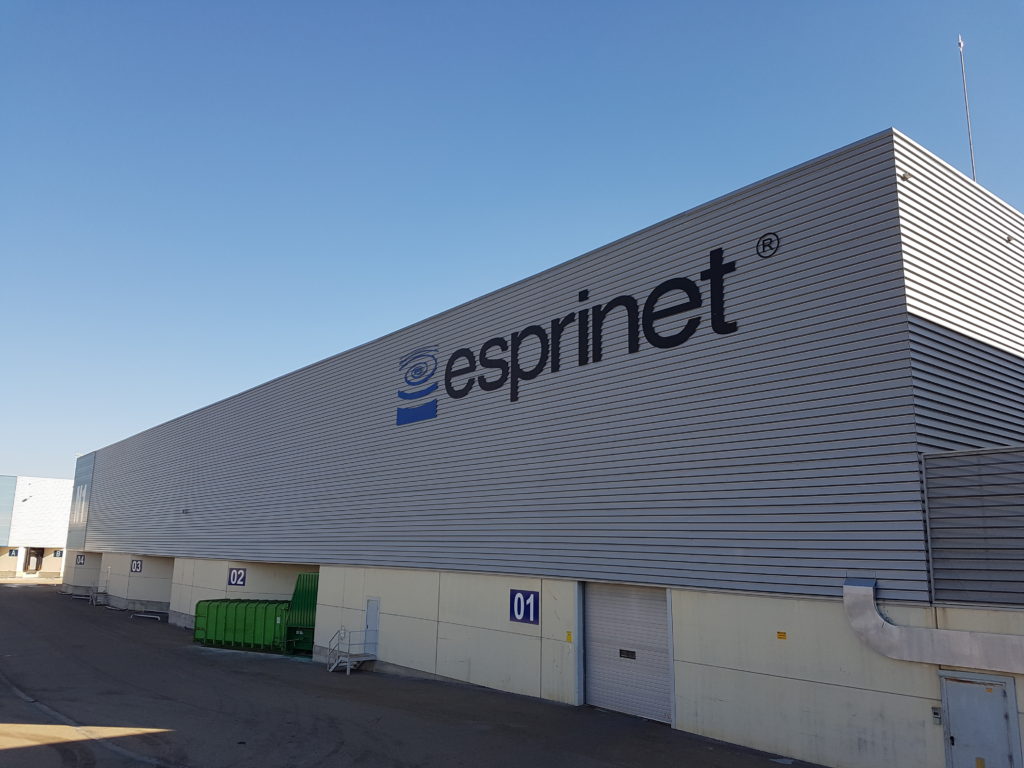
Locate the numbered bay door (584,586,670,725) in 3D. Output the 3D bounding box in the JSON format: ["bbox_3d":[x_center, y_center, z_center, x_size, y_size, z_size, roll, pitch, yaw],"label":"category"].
[{"bbox_3d":[3.180,7.301,21.165,0.400,3.440,3.380,10,-15,-37],"label":"numbered bay door"}]

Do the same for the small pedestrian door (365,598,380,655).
[{"bbox_3d":[-5.750,10.072,31.824,0.120,2.200,1.080,10,-15,-37],"label":"small pedestrian door"}]

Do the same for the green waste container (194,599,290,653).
[{"bbox_3d":[-13.882,13.034,41.987,6.926,2.300,2.400,-6,-14,30],"label":"green waste container"}]

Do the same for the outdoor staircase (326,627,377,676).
[{"bbox_3d":[-6.560,10.933,31.628,1.200,1.640,1.950,10,-15,-37],"label":"outdoor staircase"}]

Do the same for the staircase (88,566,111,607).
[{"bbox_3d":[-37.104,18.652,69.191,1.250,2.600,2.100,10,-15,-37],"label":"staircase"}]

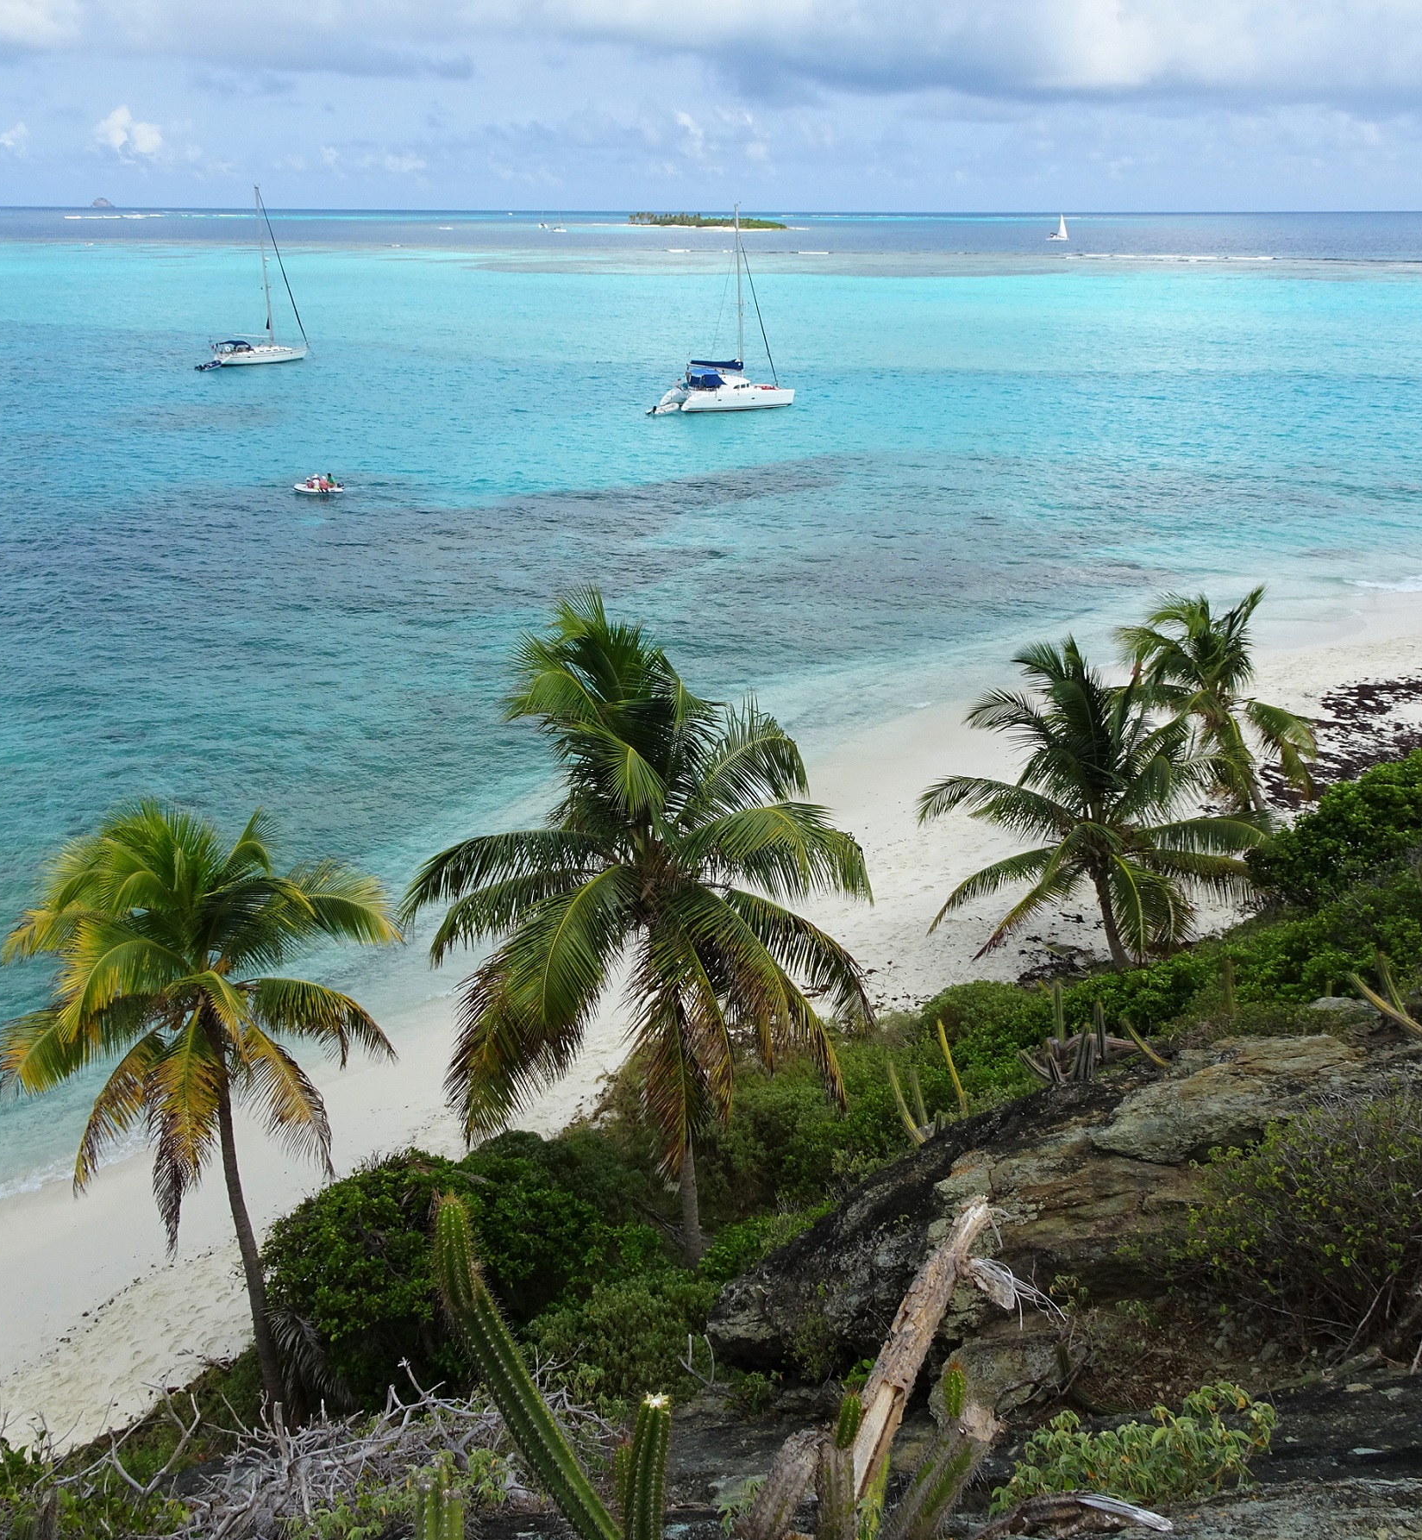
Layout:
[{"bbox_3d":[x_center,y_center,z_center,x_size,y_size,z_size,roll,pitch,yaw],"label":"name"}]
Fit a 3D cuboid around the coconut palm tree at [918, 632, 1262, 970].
[{"bbox_3d":[7.910,0.817,29.894,7.178,7.255,7.178,0,21,0],"label":"coconut palm tree"}]

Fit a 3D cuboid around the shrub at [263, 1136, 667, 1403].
[{"bbox_3d":[-3.373,6.822,19.500,5.400,3.100,4.200,0,21,0],"label":"shrub"}]

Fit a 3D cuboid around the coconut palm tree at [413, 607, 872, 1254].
[{"bbox_3d":[-0.970,2.495,18.972,6.144,9.883,5.837,0,21,0],"label":"coconut palm tree"}]

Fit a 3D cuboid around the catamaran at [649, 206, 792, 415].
[{"bbox_3d":[1.085,-42.420,130.741,11.800,17.600,6.300,-11,24,-25],"label":"catamaran"}]

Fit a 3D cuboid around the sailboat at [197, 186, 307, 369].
[{"bbox_3d":[-53.545,-57.635,167.022,4.000,19.200,12.200,20,29,40],"label":"sailboat"}]

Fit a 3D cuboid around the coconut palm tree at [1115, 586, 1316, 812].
[{"bbox_3d":[13.394,-1.772,38.013,5.365,6.161,5.365,0,21,0],"label":"coconut palm tree"}]

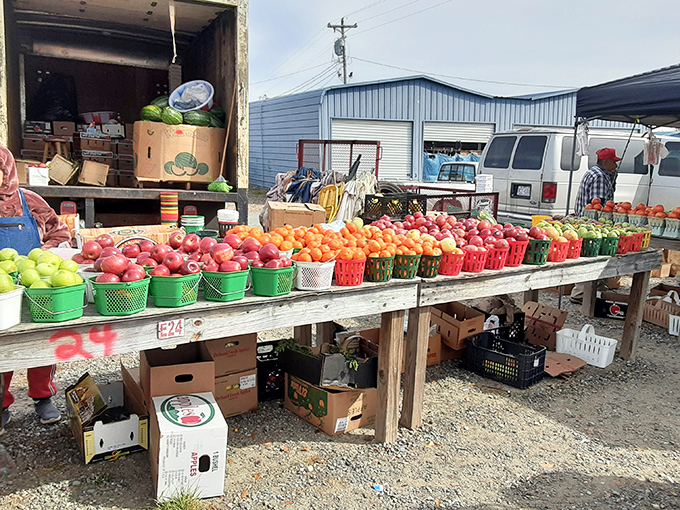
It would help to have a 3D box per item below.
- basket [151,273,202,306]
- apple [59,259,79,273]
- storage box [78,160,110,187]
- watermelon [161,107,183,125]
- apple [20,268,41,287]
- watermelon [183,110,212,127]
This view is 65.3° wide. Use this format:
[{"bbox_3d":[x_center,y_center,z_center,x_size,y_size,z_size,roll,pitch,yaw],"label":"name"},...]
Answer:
[{"bbox_3d":[-0.735,0.151,2.404,0.200,0.140,0.175,6,11,22],"label":"basket"},{"bbox_3d":[-1.231,0.057,2.410,0.084,0.077,0.084,-5,13,-26],"label":"apple"},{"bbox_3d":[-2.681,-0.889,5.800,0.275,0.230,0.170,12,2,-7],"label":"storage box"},{"bbox_3d":[-1.726,-1.428,5.450,0.235,0.195,0.215,0,11,-11],"label":"watermelon"},{"bbox_3d":[-1.319,0.096,2.260,0.080,0.077,0.080,-6,13,-30],"label":"apple"},{"bbox_3d":[-1.641,-1.577,6.150,0.320,0.200,0.210,-4,13,-22],"label":"watermelon"}]

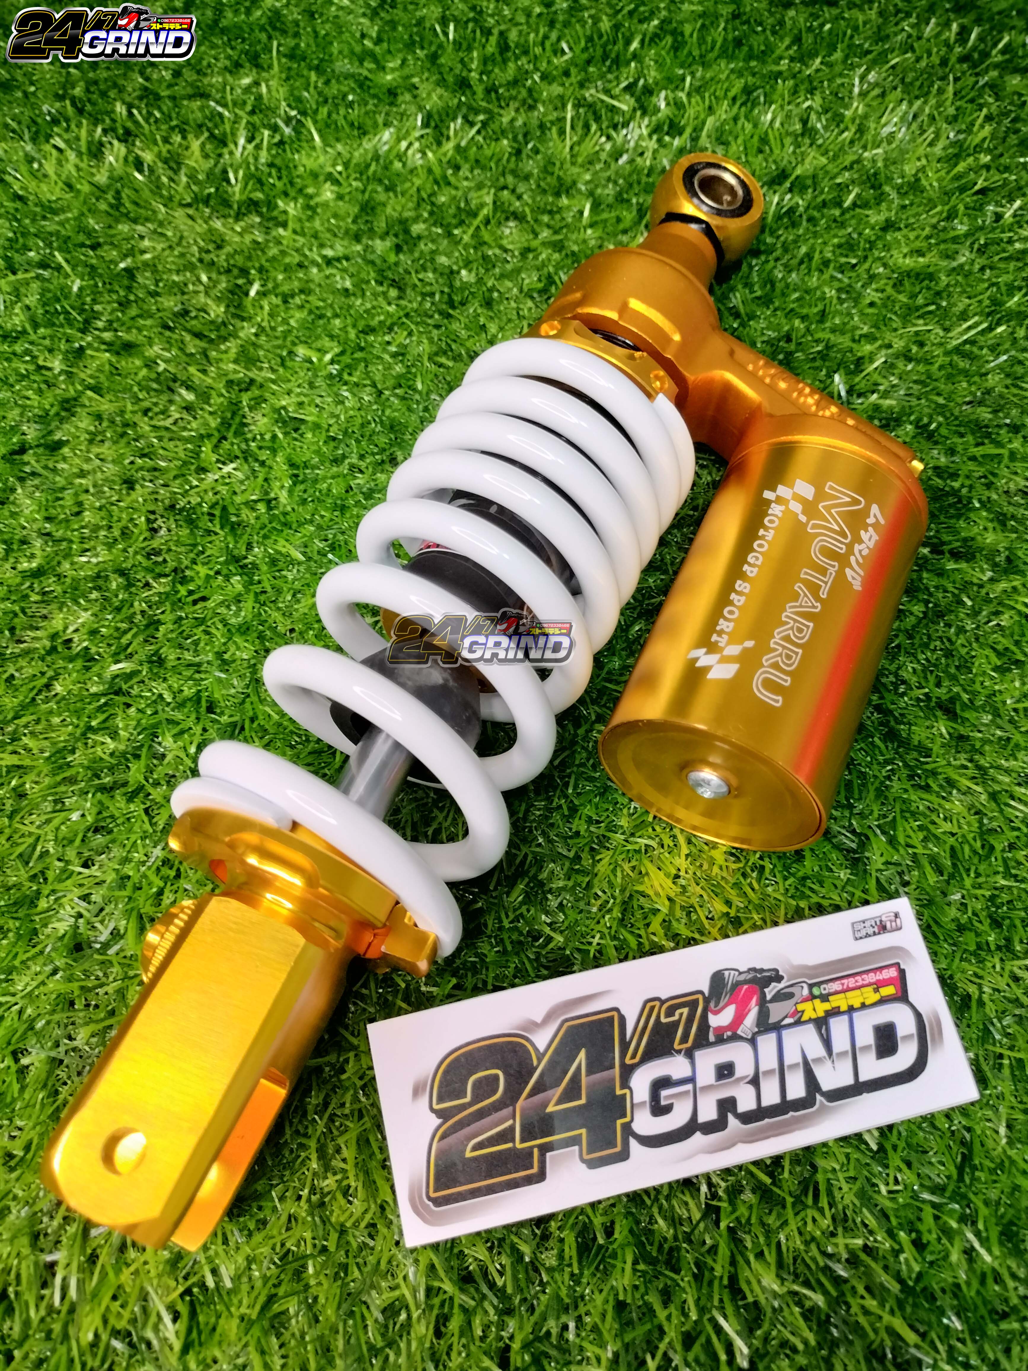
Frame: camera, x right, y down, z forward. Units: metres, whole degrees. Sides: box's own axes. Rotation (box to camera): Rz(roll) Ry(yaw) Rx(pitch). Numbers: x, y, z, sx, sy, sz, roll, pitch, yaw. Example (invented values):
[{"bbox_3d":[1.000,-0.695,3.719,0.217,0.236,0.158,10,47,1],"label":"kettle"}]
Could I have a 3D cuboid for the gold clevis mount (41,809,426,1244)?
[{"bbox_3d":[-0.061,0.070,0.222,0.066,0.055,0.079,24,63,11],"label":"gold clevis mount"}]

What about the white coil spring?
[{"bbox_3d":[-0.010,-0.017,0.250,0.065,0.065,0.147,23,64,11],"label":"white coil spring"}]

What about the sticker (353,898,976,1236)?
[{"bbox_3d":[0.037,0.087,0.248,0.134,0.002,0.047,-12,70,-6],"label":"sticker"}]

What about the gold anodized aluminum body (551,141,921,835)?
[{"bbox_3d":[0.053,-0.063,0.281,0.118,0.057,0.184,23,64,11],"label":"gold anodized aluminum body"}]

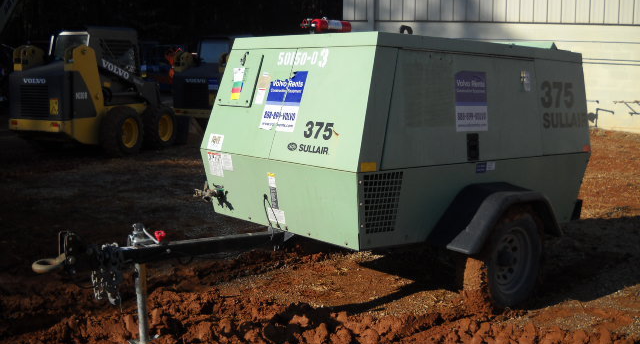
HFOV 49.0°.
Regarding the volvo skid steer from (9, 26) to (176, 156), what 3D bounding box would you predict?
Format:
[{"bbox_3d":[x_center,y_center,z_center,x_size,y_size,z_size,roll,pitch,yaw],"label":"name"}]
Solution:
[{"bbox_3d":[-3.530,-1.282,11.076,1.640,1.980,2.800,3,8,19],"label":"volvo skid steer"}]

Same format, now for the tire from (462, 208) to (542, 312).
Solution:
[{"bbox_3d":[1.285,0.622,4.905,0.710,0.710,0.225,-5,9,-42],"label":"tire"}]

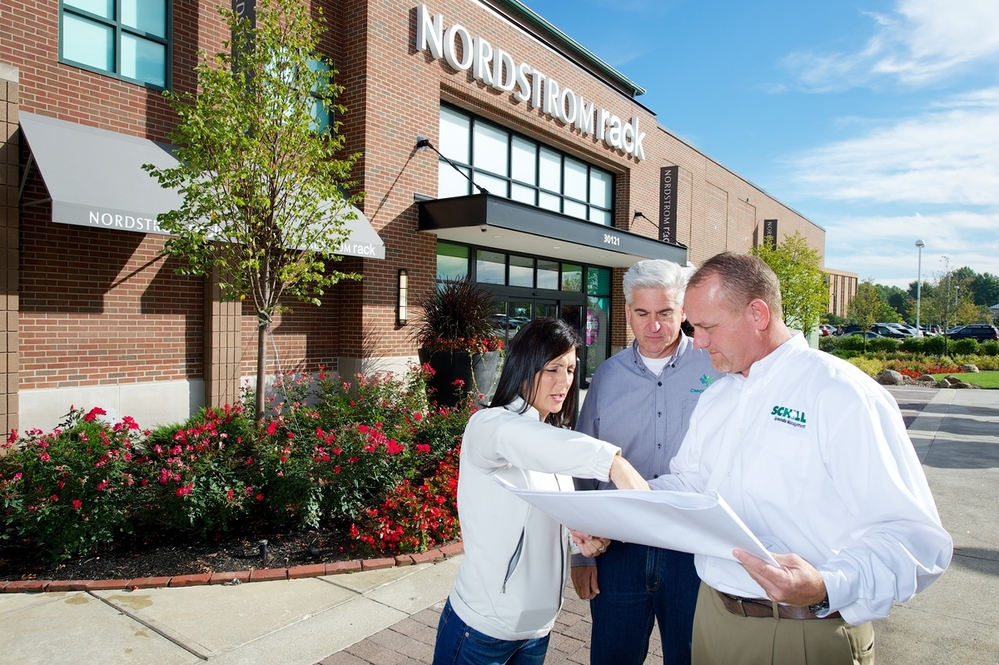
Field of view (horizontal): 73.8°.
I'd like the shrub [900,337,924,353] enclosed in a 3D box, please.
[{"bbox_3d":[21.990,0.775,35.511,1.150,1.050,1.150,2,1,36],"label":"shrub"}]

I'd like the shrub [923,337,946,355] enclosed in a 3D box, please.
[{"bbox_3d":[22.863,0.734,35.011,1.150,1.100,1.150,2,1,36],"label":"shrub"}]

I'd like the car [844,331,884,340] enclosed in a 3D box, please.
[{"bbox_3d":[28.846,0.666,51.515,4.650,1.440,1.800,2,2,40],"label":"car"}]

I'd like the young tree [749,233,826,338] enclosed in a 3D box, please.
[{"bbox_3d":[10.879,-1.263,25.052,2.700,5.100,2.700,2,1,36],"label":"young tree"}]

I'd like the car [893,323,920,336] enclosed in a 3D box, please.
[{"bbox_3d":[35.951,0.038,60.017,4.750,1.700,1.850,2,2,40],"label":"car"}]

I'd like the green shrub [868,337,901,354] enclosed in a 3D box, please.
[{"bbox_3d":[21.691,0.761,37.500,1.800,1.070,1.700,1,1,6],"label":"green shrub"}]

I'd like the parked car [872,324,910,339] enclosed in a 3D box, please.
[{"bbox_3d":[31.341,0.174,55.018,4.850,1.770,1.880,2,2,40],"label":"parked car"}]

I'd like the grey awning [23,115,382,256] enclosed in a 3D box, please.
[{"bbox_3d":[-3.295,-1.657,8.275,0.860,1.180,4.330,2,2,36],"label":"grey awning"}]

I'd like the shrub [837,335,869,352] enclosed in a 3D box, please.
[{"bbox_3d":[20.182,0.685,38.000,1.770,1.140,1.600,1,1,6],"label":"shrub"}]

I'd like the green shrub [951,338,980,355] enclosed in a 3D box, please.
[{"bbox_3d":[25.904,0.834,37.000,1.670,1.000,1.600,1,1,6],"label":"green shrub"}]

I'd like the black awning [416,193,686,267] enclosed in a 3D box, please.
[{"bbox_3d":[1.716,-1.928,13.969,1.480,0.480,8.550,2,2,36],"label":"black awning"}]

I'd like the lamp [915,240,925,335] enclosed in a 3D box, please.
[{"bbox_3d":[32.823,-3.063,52.084,0.680,8.300,0.680,2,2,40],"label":"lamp"}]

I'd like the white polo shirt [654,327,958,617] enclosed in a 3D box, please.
[{"bbox_3d":[0.570,0.255,1.340,0.400,0.540,0.580,0,2,-33],"label":"white polo shirt"}]

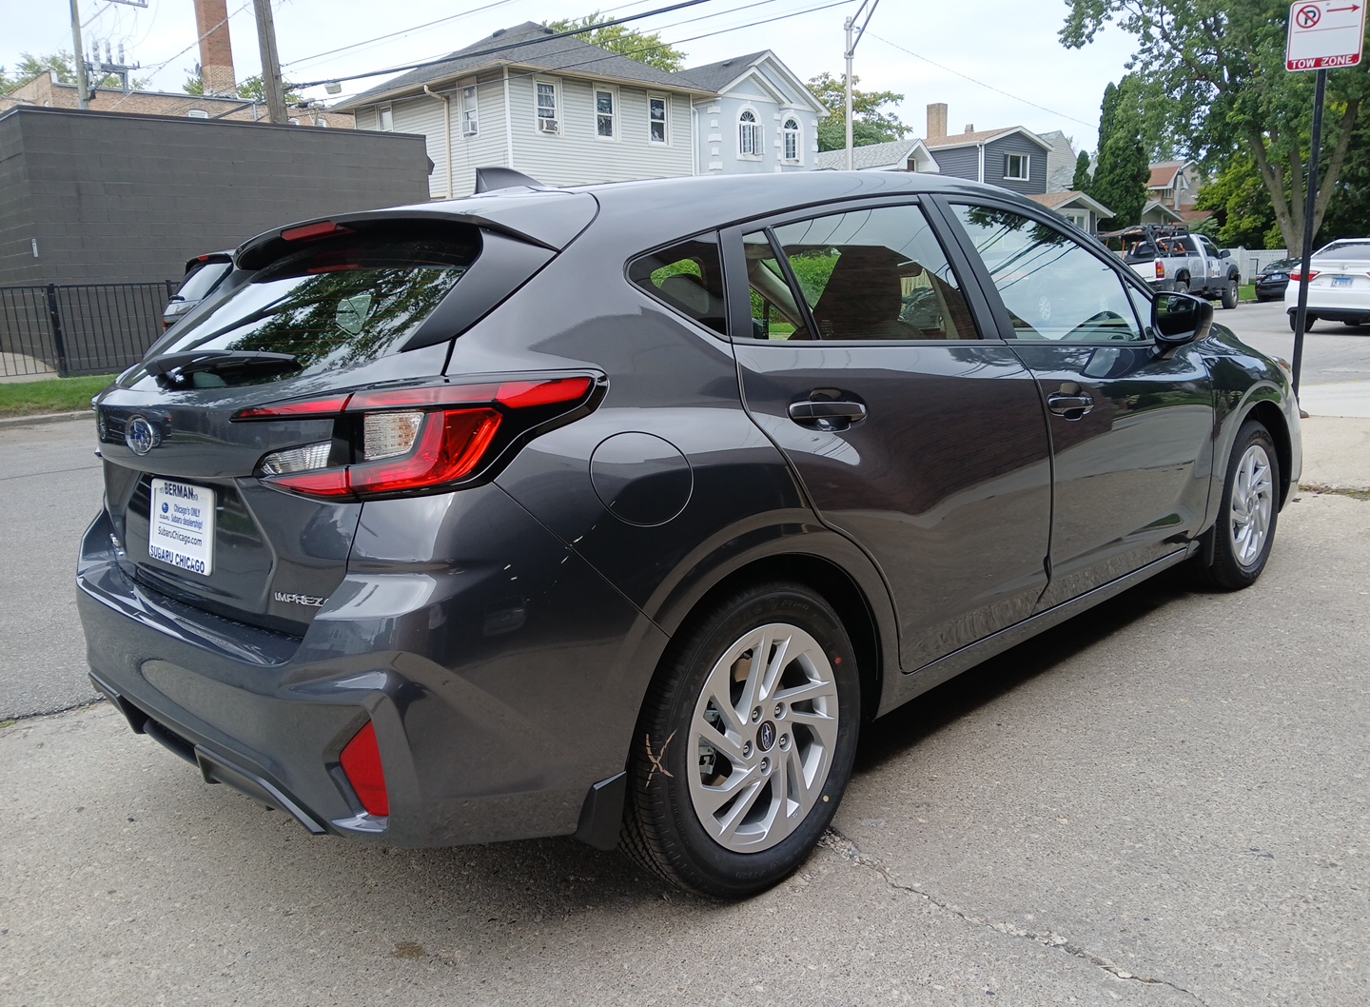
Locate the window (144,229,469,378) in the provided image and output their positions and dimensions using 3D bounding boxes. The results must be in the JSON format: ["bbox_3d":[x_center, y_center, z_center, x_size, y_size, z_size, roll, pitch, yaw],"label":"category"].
[{"bbox_3d":[-0.857,-0.370,2.120,1.190,0.080,0.440,6,53,46],"label":"window"}]

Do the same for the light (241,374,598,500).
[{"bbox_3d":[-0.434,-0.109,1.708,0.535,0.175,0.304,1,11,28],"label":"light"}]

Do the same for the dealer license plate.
[{"bbox_3d":[-1.002,0.041,2.023,0.020,0.160,0.310,-1,4,-44],"label":"dealer license plate"}]

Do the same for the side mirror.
[{"bbox_3d":[1.441,-0.533,3.007,0.140,0.165,0.195,-13,14,-43],"label":"side mirror"}]

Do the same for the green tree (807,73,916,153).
[{"bbox_3d":[8.124,-15.857,51.149,7.000,10.900,7.000,9,17,41],"label":"green tree"}]

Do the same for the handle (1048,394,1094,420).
[{"bbox_3d":[1.030,-0.265,2.743,0.225,0.065,0.060,-13,10,-42],"label":"handle"}]

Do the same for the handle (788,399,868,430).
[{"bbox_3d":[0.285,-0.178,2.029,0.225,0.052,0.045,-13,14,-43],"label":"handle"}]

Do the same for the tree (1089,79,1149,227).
[{"bbox_3d":[17.336,-12.581,41.000,2.500,8.700,2.500,-2,12,0],"label":"tree"}]

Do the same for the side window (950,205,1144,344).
[{"bbox_3d":[1.076,-0.648,2.967,0.840,0.430,0.050,-13,-10,-42],"label":"side window"}]

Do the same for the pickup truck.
[{"bbox_3d":[12.356,-5.919,26.309,5.200,1.980,1.950,-13,17,-41],"label":"pickup truck"}]

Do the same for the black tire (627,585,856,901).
[{"bbox_3d":[0.096,0.444,2.045,0.632,0.632,0.210,-13,12,-42],"label":"black tire"}]

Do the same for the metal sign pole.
[{"bbox_3d":[4.222,-1.906,6.913,0.055,2.600,0.065,-15,17,-42],"label":"metal sign pole"}]

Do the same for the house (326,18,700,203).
[{"bbox_3d":[-4.861,-10.455,32.919,8.500,9.150,8.650,9,17,41],"label":"house"}]

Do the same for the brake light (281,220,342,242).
[{"bbox_3d":[-0.766,-0.564,2.134,0.045,0.033,0.250,-13,14,-43],"label":"brake light"}]

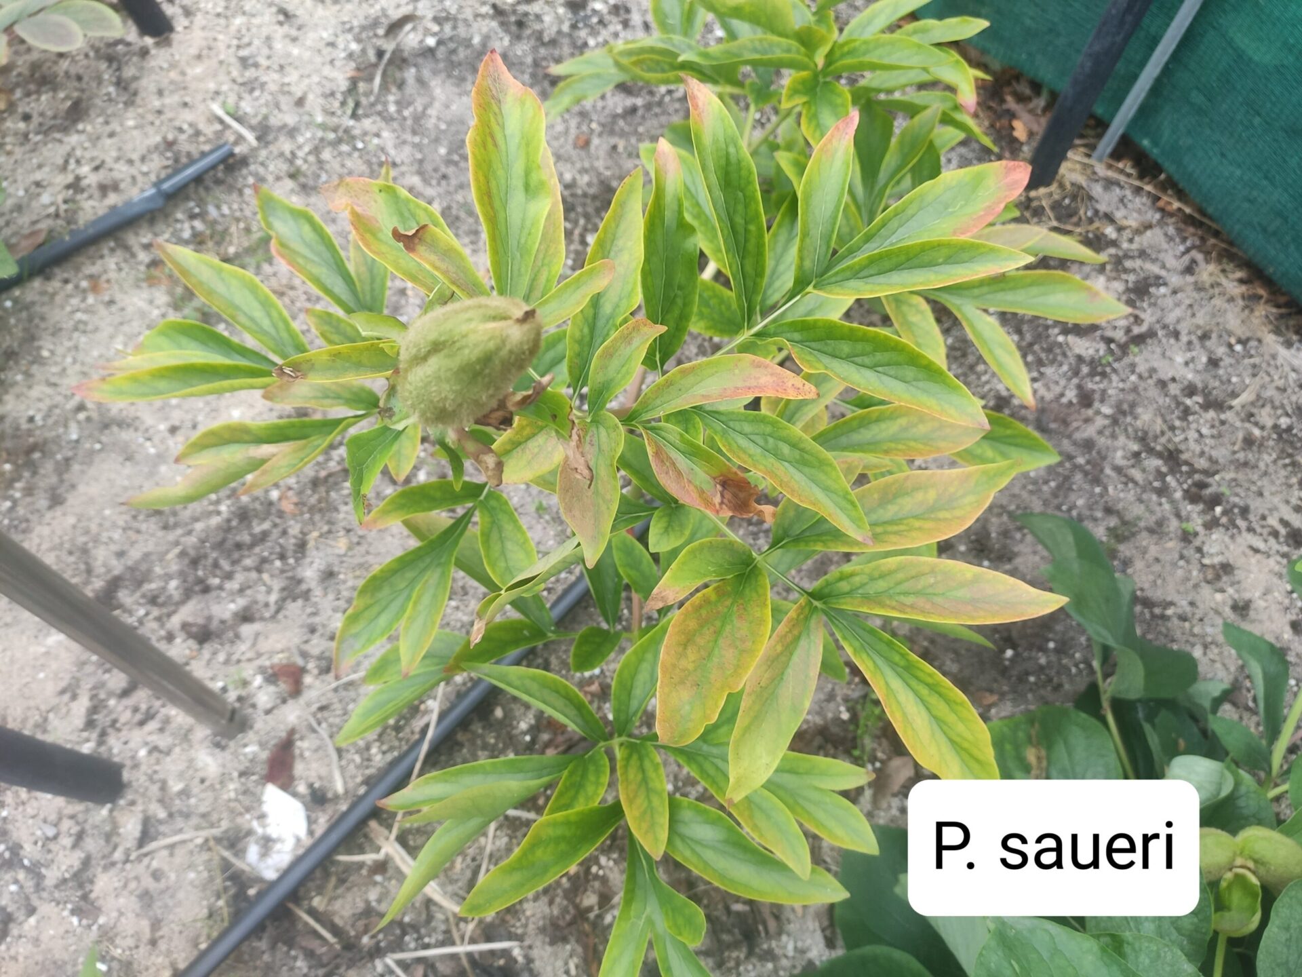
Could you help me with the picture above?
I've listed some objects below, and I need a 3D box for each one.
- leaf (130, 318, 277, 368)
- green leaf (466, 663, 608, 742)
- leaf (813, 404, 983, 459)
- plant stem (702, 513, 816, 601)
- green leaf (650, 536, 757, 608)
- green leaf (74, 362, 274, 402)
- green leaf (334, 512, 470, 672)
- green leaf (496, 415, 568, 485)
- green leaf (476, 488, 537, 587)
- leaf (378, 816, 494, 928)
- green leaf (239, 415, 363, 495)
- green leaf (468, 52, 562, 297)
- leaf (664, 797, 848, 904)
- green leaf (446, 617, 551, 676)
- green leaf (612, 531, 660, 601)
[{"bbox_3d":[-0.242,-0.079,0.530,0.103,0.016,0.029,7,63,21],"label":"leaf"},{"bbox_3d":[-0.066,0.124,0.570,0.099,0.018,0.030,23,66,17],"label":"green leaf"},{"bbox_3d":[0.122,-0.026,0.482,0.091,0.016,0.025,-10,74,-9],"label":"leaf"},{"bbox_3d":[0.054,0.034,0.480,0.070,0.007,0.007,38,70,12],"label":"plant stem"},{"bbox_3d":[0.024,0.041,0.475,0.060,0.014,0.024,-29,62,13],"label":"green leaf"},{"bbox_3d":[-0.231,-0.053,0.482,0.114,0.014,0.023,-3,76,5],"label":"green leaf"},{"bbox_3d":[-0.134,0.055,0.530,0.050,0.018,0.104,34,90,17],"label":"green leaf"},{"bbox_3d":[-0.051,-0.017,0.417,0.039,0.012,0.027,-42,81,0],"label":"green leaf"},{"bbox_3d":[-0.066,0.024,0.460,0.030,0.012,0.054,-31,95,-12],"label":"green leaf"},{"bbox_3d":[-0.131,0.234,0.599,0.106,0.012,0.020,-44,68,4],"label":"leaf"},{"bbox_3d":[-0.190,-0.018,0.530,0.083,0.013,0.026,-31,66,8],"label":"green leaf"},{"bbox_3d":[-0.057,-0.129,0.407,0.037,0.020,0.110,-3,82,-6],"label":"green leaf"},{"bbox_3d":[0.053,0.200,0.535,0.120,0.018,0.035,28,67,-5],"label":"leaf"},{"bbox_3d":[-0.099,0.102,0.630,0.075,0.012,0.033,-21,65,7],"label":"green leaf"},{"bbox_3d":[-0.009,0.047,0.592,0.026,0.009,0.053,-28,70,-14],"label":"green leaf"}]

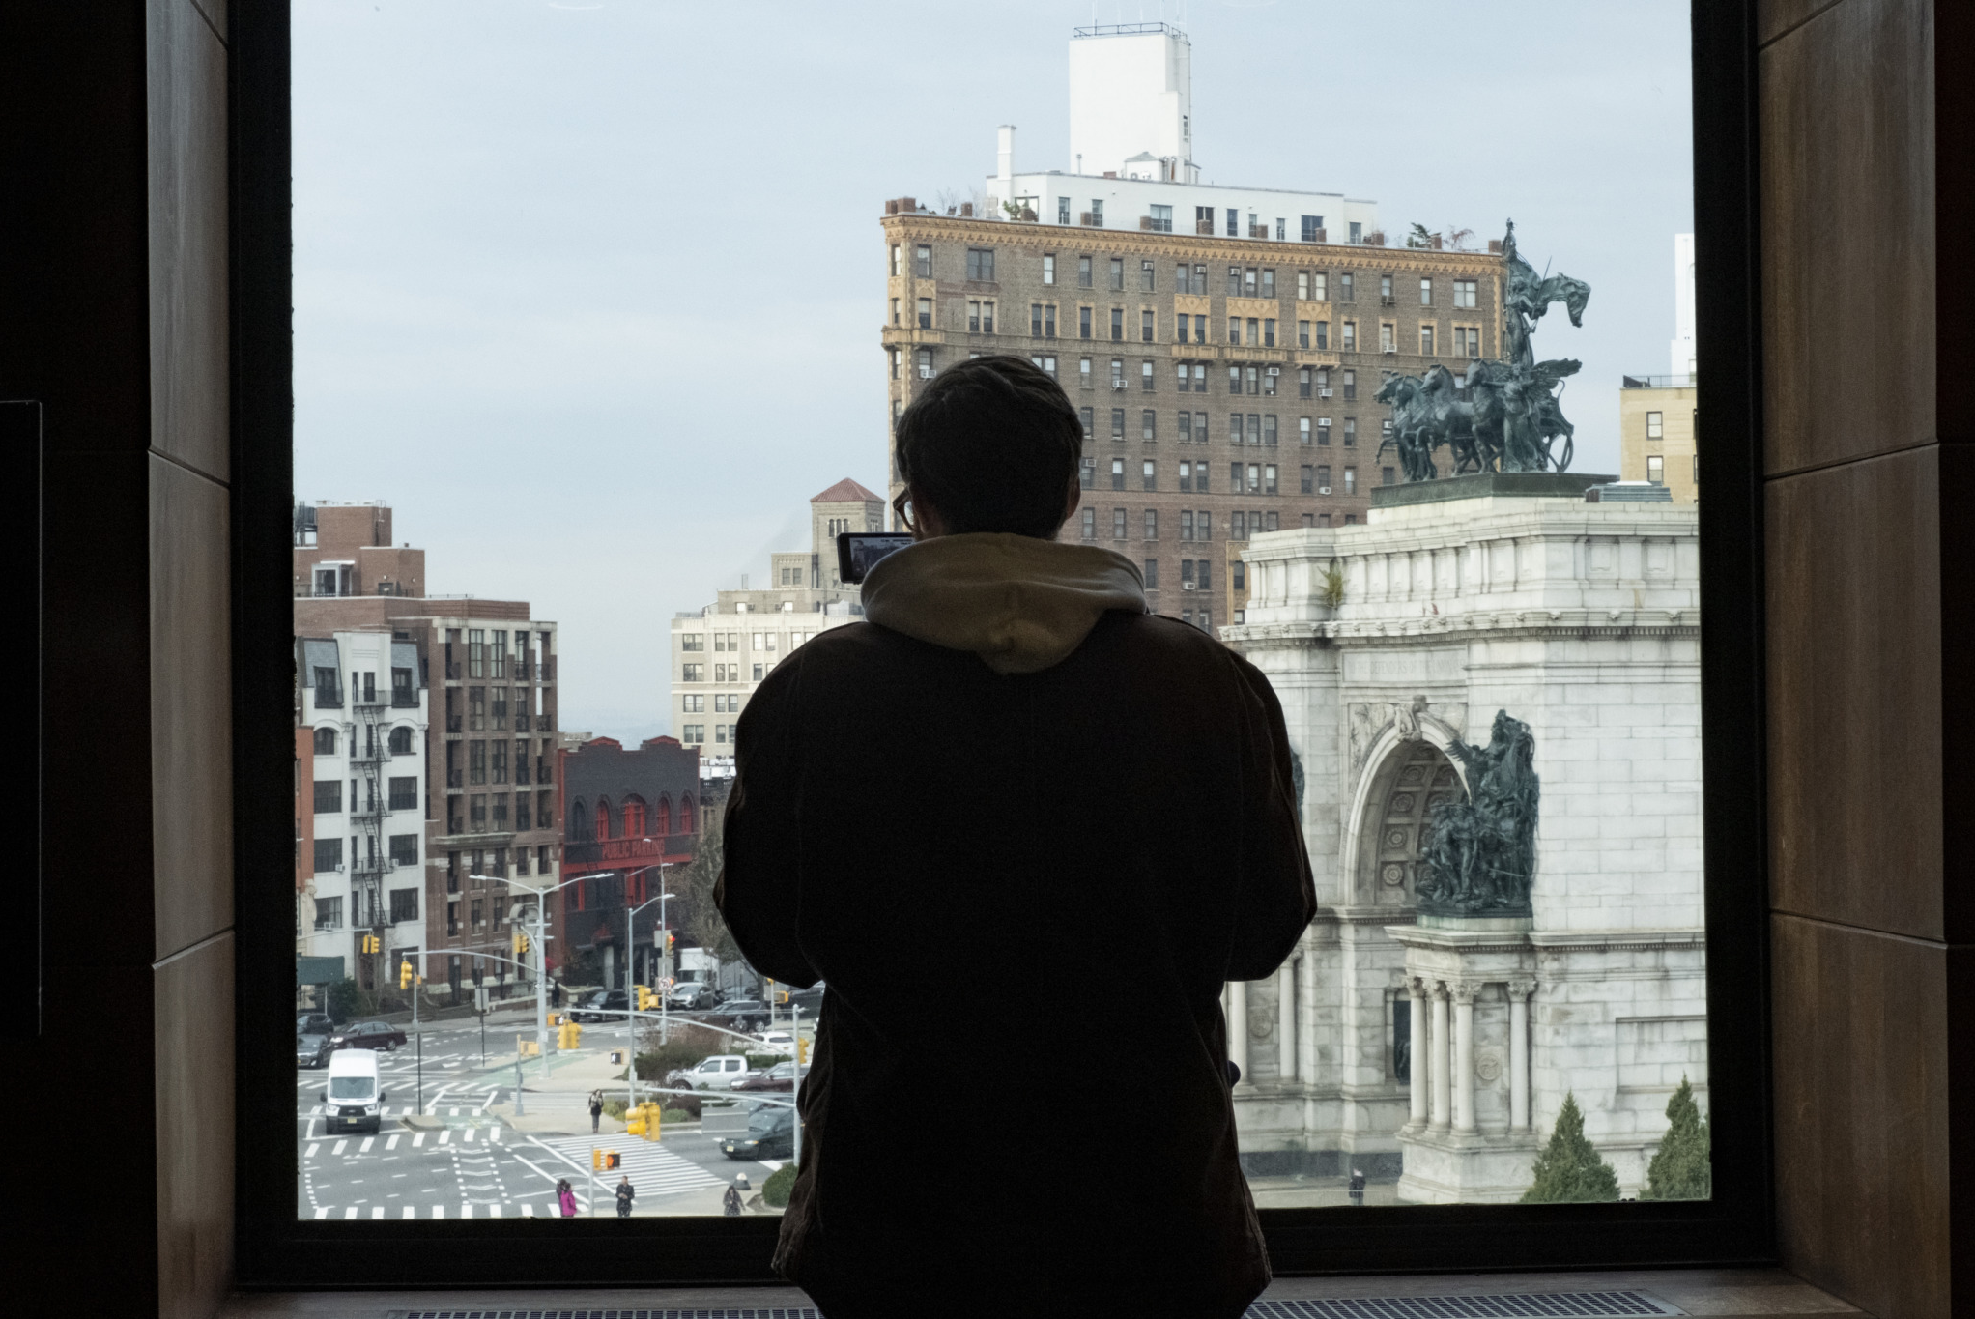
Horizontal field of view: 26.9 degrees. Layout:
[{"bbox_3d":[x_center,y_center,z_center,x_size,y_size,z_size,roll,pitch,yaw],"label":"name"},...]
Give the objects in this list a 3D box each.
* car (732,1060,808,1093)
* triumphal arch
[{"bbox_3d":[-8.316,17.643,173.222,4.750,1.460,1.840,0,-1,-21],"label":"car"},{"bbox_3d":[17.434,5.700,145.481,13.000,24.000,26.400,0,-1,-19],"label":"triumphal arch"}]

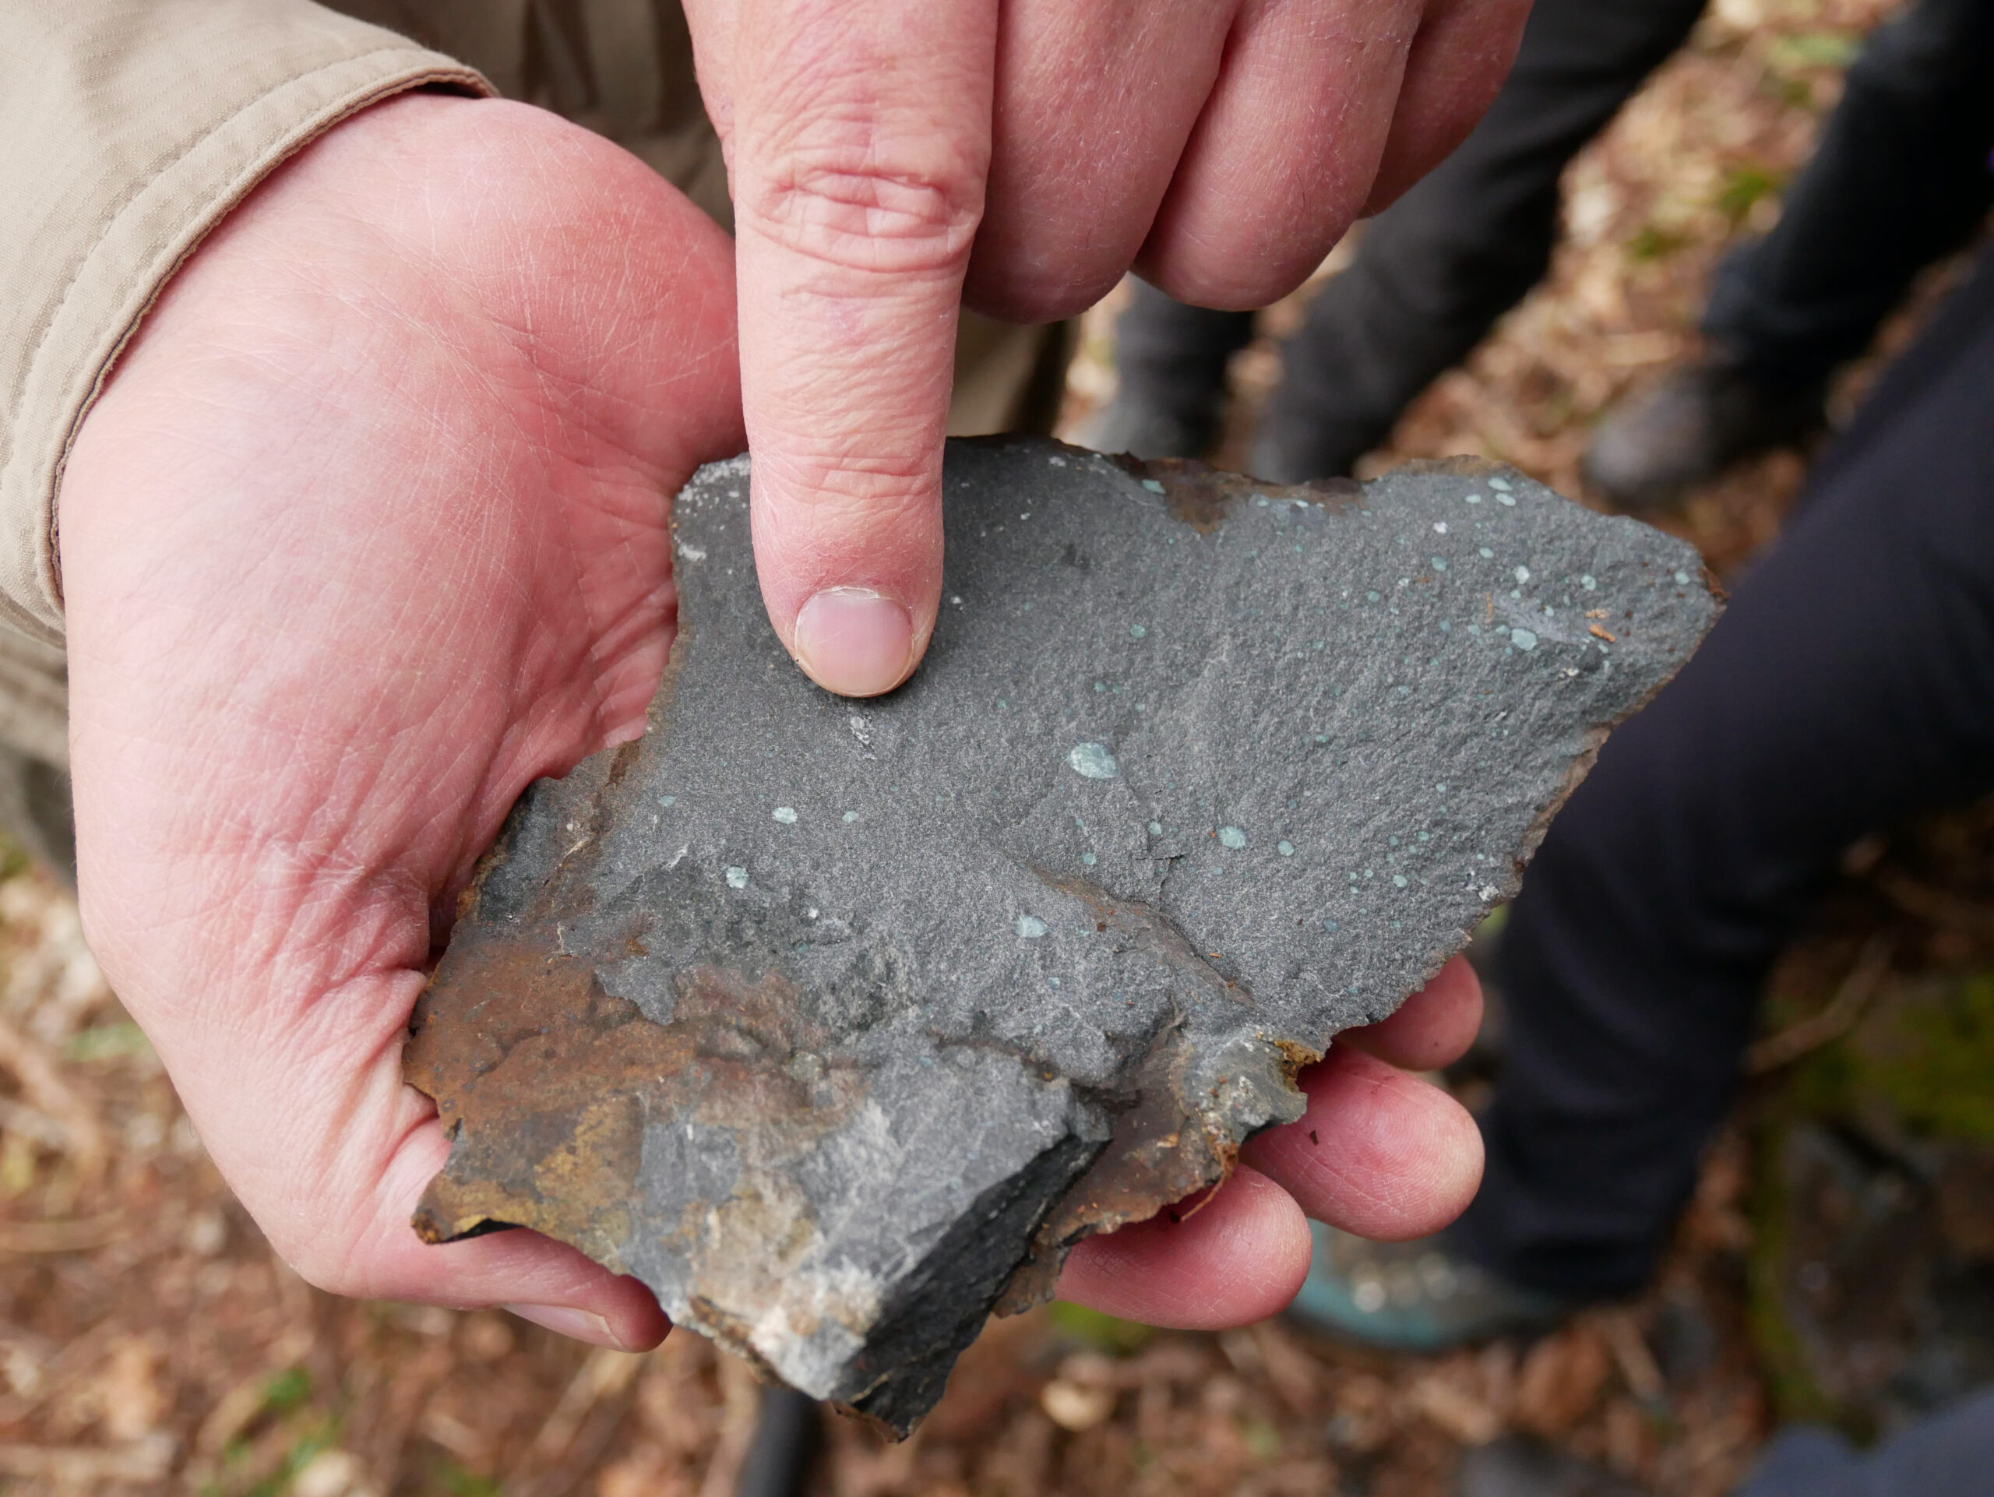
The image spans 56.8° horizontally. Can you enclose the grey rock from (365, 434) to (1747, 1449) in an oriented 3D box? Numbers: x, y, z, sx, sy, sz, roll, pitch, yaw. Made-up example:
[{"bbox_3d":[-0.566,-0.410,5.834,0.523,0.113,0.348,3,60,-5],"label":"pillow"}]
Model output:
[{"bbox_3d":[0.010,0.019,0.207,0.143,0.034,0.106,0,77,-2],"label":"grey rock"}]

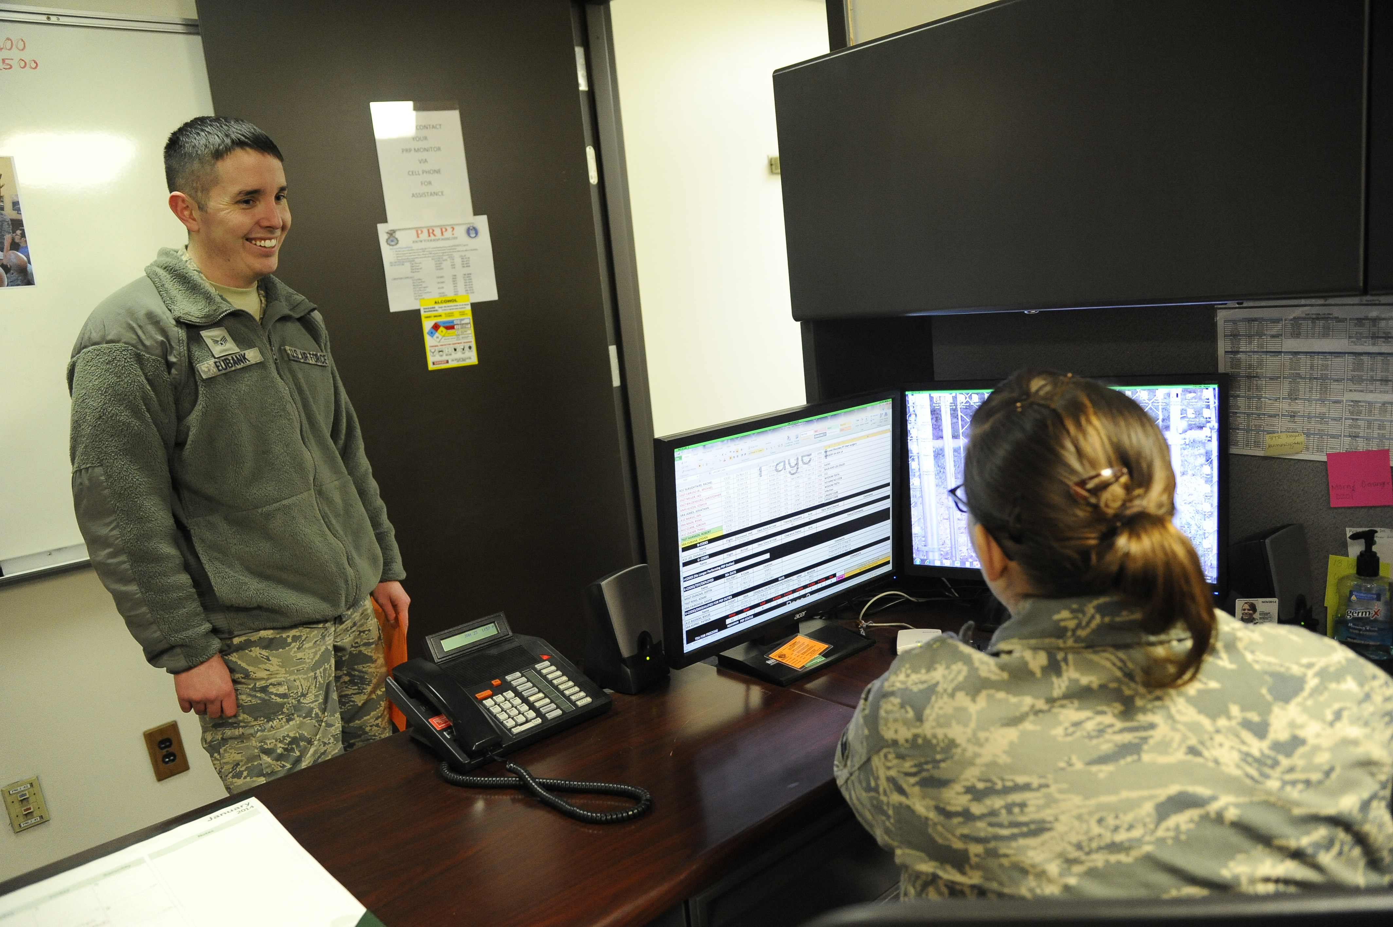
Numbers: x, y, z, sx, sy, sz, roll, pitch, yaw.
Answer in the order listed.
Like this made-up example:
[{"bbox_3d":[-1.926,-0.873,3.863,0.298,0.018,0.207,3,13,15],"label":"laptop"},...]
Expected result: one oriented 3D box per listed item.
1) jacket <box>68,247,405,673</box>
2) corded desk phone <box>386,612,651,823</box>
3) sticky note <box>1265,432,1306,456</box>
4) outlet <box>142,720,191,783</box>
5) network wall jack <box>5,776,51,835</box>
[{"bbox_3d":[-0.725,0.001,1.480,0.330,0.680,0.500,-1,12,23],"label":"jacket"},{"bbox_3d":[-0.219,0.333,1.287,0.265,0.125,0.420,-14,14,-36],"label":"corded desk phone"},{"bbox_3d":[0.856,-0.028,1.349,0.006,0.032,0.050,-14,14,-36],"label":"sticky note"},{"bbox_3d":[-1.335,0.726,2.341,0.075,0.130,0.012,-14,14,-36],"label":"outlet"},{"bbox_3d":[-1.568,0.799,2.172,0.070,0.116,0.010,-14,14,-36],"label":"network wall jack"}]

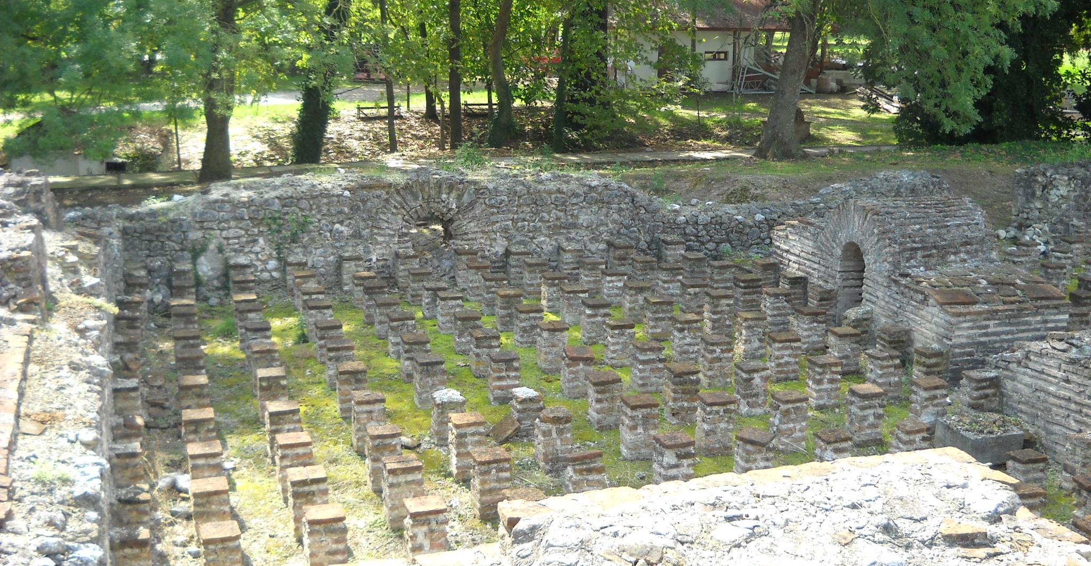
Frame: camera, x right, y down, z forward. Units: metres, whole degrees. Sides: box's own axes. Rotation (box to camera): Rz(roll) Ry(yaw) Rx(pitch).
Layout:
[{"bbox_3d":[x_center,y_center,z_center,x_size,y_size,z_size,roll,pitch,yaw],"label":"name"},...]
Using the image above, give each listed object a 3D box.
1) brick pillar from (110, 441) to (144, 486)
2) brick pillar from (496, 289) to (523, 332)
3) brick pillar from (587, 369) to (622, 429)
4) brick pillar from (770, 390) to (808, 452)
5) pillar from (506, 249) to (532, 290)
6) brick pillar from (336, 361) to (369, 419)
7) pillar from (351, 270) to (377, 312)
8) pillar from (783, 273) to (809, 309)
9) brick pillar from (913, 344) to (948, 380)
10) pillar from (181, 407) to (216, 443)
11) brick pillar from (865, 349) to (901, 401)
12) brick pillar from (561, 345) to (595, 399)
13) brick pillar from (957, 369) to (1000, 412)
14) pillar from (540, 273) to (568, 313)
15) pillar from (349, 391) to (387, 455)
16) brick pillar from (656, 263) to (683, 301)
[{"bbox_3d":[-3.903,1.817,12.121,0.312,0.575,0.312,-4,15,-17],"label":"brick pillar"},{"bbox_3d":[-0.491,0.370,17.537,0.303,0.514,0.303,-4,15,-17],"label":"brick pillar"},{"bbox_3d":[0.663,1.341,14.720,0.329,0.558,0.315,-4,15,-17],"label":"brick pillar"},{"bbox_3d":[2.863,1.616,15.219,0.319,0.635,0.319,-5,16,-17],"label":"brick pillar"},{"bbox_3d":[-0.404,-0.219,19.804,0.316,0.520,0.316,-4,15,-17],"label":"pillar"},{"bbox_3d":[-2.253,1.244,15.072,0.329,0.576,0.315,-4,15,-17],"label":"brick pillar"},{"bbox_3d":[-2.629,0.136,18.887,0.312,0.550,0.312,-4,15,-17],"label":"pillar"},{"bbox_3d":[3.387,0.139,17.631,0.282,0.496,0.278,-3,16,-17],"label":"pillar"},{"bbox_3d":[5.140,1.189,17.384,0.331,0.594,0.331,-3,16,-17],"label":"brick pillar"},{"bbox_3d":[-3.281,1.470,12.248,0.307,0.489,0.290,-3,15,-17],"label":"pillar"},{"bbox_3d":[4.357,1.186,16.714,0.319,0.595,0.319,-5,16,-17],"label":"brick pillar"},{"bbox_3d":[0.378,1.032,15.076,0.303,0.517,0.303,-4,15,-17],"label":"brick pillar"},{"bbox_3d":[5.057,1.279,15.115,0.329,0.414,0.315,-4,15,-17],"label":"brick pillar"},{"bbox_3d":[0.127,0.119,17.804,0.307,0.474,0.290,-3,15,-17],"label":"pillar"},{"bbox_3d":[-2.074,1.634,15.165,0.331,0.620,0.331,-3,16,-17],"label":"pillar"},{"bbox_3d":[1.883,0.027,19.587,0.312,0.560,0.312,-4,15,-17],"label":"brick pillar"}]

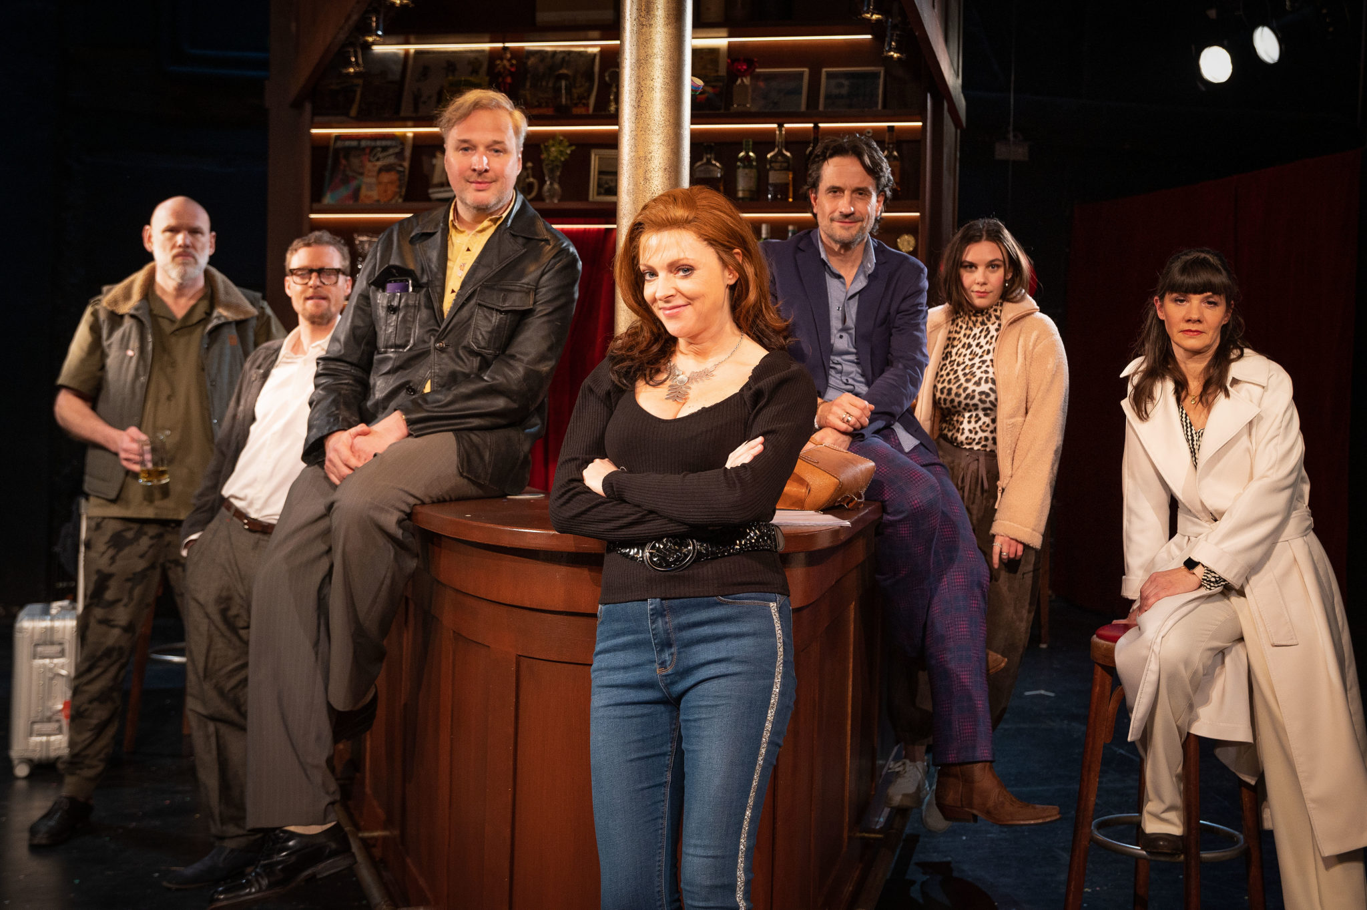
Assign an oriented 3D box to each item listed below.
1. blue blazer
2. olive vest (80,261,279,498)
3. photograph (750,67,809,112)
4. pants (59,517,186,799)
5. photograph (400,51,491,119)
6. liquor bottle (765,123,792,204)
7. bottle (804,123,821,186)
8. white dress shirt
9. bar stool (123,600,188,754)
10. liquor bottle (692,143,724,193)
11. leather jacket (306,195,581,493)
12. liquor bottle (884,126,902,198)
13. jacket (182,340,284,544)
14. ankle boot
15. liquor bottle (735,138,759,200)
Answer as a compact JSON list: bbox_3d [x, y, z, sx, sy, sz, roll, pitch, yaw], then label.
[{"bbox_3d":[0.386,-0.262,3.600,0.450,0.570,0.310,1,2,-14],"label":"blue blazer"},{"bbox_3d":[-1.377,-0.203,4.150,0.510,0.620,0.300,1,2,-13],"label":"olive vest"},{"bbox_3d":[0.380,-1.458,6.060,0.250,0.192,0.020,1,-12,9],"label":"photograph"},{"bbox_3d":[-1.438,0.501,4.150,0.480,0.820,0.290,1,2,-15],"label":"pants"},{"bbox_3d":[-0.976,-1.522,6.220,0.315,0.300,0.020,1,-18,9],"label":"photograph"},{"bbox_3d":[0.359,-1.102,5.740,0.098,0.297,0.085,2,2,10],"label":"liquor bottle"},{"bbox_3d":[0.500,-1.100,5.720,0.090,0.298,0.085,2,2,10],"label":"bottle"},{"bbox_3d":[-1.049,-0.077,3.980,0.420,0.530,0.260,12,-9,22],"label":"white dress shirt"},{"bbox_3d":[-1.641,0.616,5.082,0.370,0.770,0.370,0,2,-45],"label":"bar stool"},{"bbox_3d":[0.098,-1.075,5.790,0.118,0.225,0.090,2,2,10],"label":"liquor bottle"},{"bbox_3d":[-0.536,-0.246,3.380,0.560,0.660,0.410,2,2,27],"label":"leather jacket"},{"bbox_3d":[0.808,-1.131,5.880,0.074,0.292,0.074,1,2,9],"label":"liquor bottle"},{"bbox_3d":[-1.065,-0.038,4.000,0.490,0.620,0.300,12,-9,22],"label":"jacket"},{"bbox_3d":[0.774,0.822,3.750,0.310,0.195,0.105,1,2,12],"label":"ankle boot"},{"bbox_3d":[0.250,-1.119,5.970,0.085,0.245,0.085,1,2,9],"label":"liquor bottle"}]

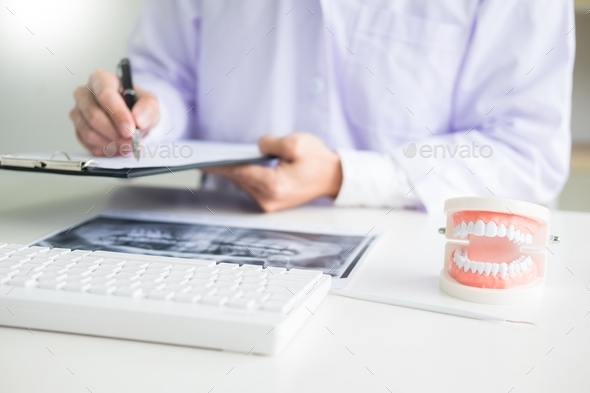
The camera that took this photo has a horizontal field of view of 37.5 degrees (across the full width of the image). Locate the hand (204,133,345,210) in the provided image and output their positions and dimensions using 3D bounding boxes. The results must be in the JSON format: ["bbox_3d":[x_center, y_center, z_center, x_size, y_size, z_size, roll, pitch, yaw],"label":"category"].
[{"bbox_3d":[-0.023,-0.025,0.900,0.140,0.078,0.090,0,13,-6],"label":"hand"}]

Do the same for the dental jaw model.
[{"bbox_3d":[0.158,0.042,0.675,0.084,0.078,0.066,6,13,19],"label":"dental jaw model"}]

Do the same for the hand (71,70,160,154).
[{"bbox_3d":[-0.177,-0.081,0.850,0.085,0.085,0.110,4,13,12],"label":"hand"}]

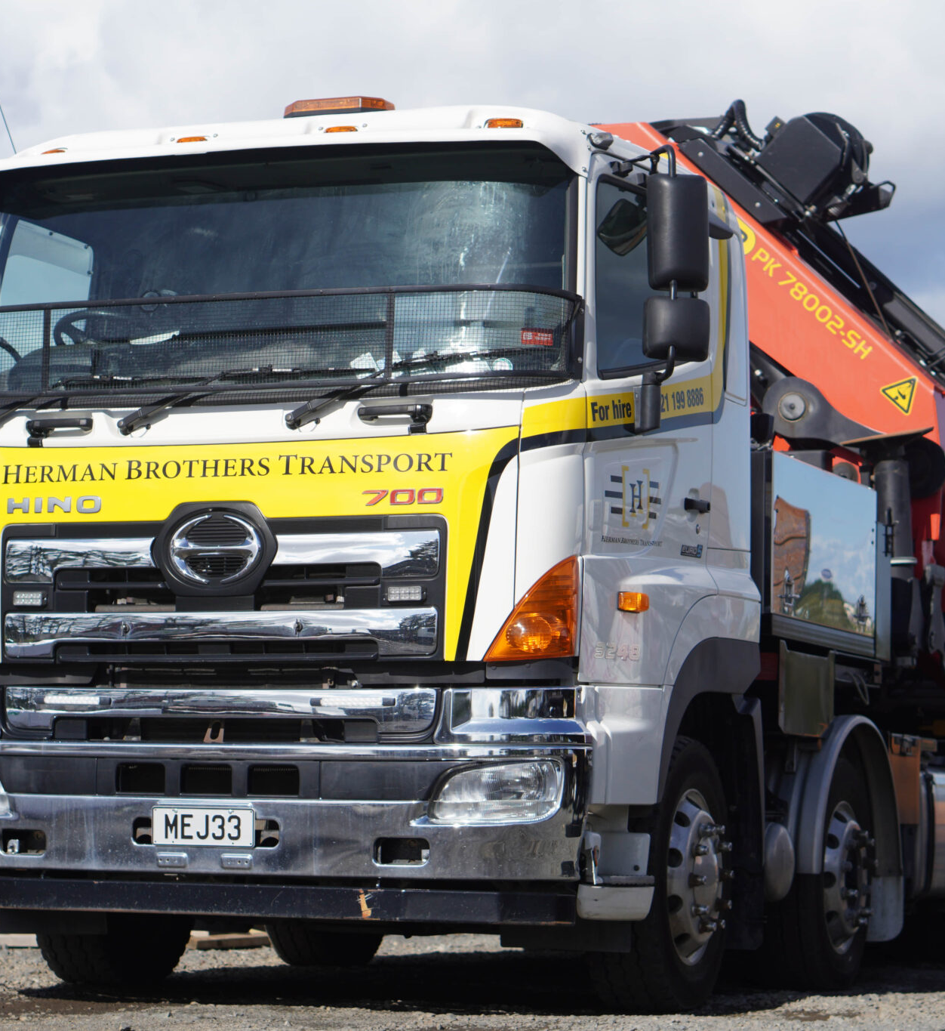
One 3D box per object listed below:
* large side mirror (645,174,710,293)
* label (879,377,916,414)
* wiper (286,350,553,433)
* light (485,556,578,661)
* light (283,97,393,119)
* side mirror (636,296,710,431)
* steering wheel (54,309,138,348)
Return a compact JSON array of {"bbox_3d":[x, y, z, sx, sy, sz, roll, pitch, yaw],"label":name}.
[{"bbox_3d":[0.678,-0.929,10.599,0.204,0.377,0.112,1,-6,-3],"label":"large side mirror"},{"bbox_3d":[1.982,-0.574,14.768,0.169,0.151,0.005,44,11,20],"label":"label"},{"bbox_3d":[-0.165,-0.406,10.399,0.879,0.256,0.194,-1,-6,22],"label":"wiper"},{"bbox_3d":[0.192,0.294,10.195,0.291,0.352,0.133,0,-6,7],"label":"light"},{"bbox_3d":[-0.464,-1.461,11.514,0.383,0.061,0.204,-1,-6,22],"label":"light"},{"bbox_3d":[0.658,-0.497,10.595,0.240,0.433,0.173,1,-6,0],"label":"side mirror"},{"bbox_3d":[-1.264,-0.595,11.399,0.464,0.082,0.464,-1,-33,22],"label":"steering wheel"}]

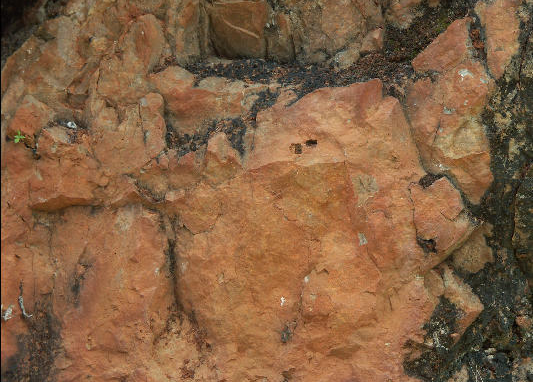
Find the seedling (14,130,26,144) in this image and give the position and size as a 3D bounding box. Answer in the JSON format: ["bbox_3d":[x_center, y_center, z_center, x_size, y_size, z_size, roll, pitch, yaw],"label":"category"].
[{"bbox_3d":[-0.549,-0.121,5.500,0.026,0.028,0.024,0,11,0],"label":"seedling"}]

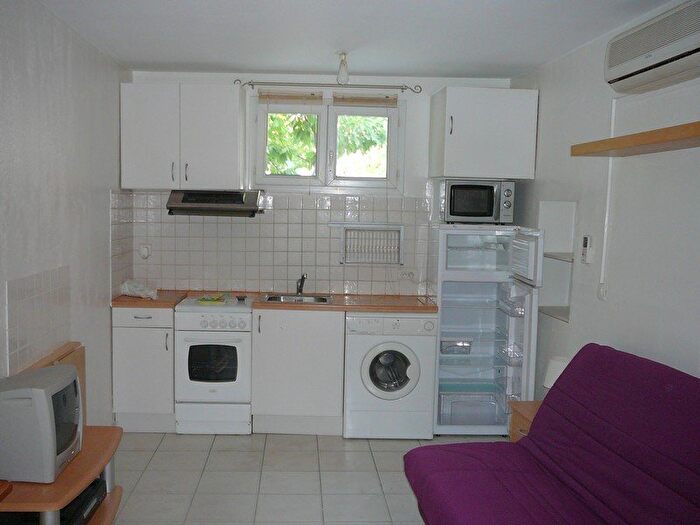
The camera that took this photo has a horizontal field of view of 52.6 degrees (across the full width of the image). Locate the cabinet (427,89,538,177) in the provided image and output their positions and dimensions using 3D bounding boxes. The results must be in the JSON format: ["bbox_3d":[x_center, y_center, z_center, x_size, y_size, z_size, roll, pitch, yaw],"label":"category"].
[{"bbox_3d":[0.905,-0.871,4.894,0.605,0.580,0.557,1,6,-4],"label":"cabinet"}]

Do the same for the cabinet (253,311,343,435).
[{"bbox_3d":[-0.366,0.719,5.024,0.607,0.842,0.560,1,4,-4],"label":"cabinet"}]

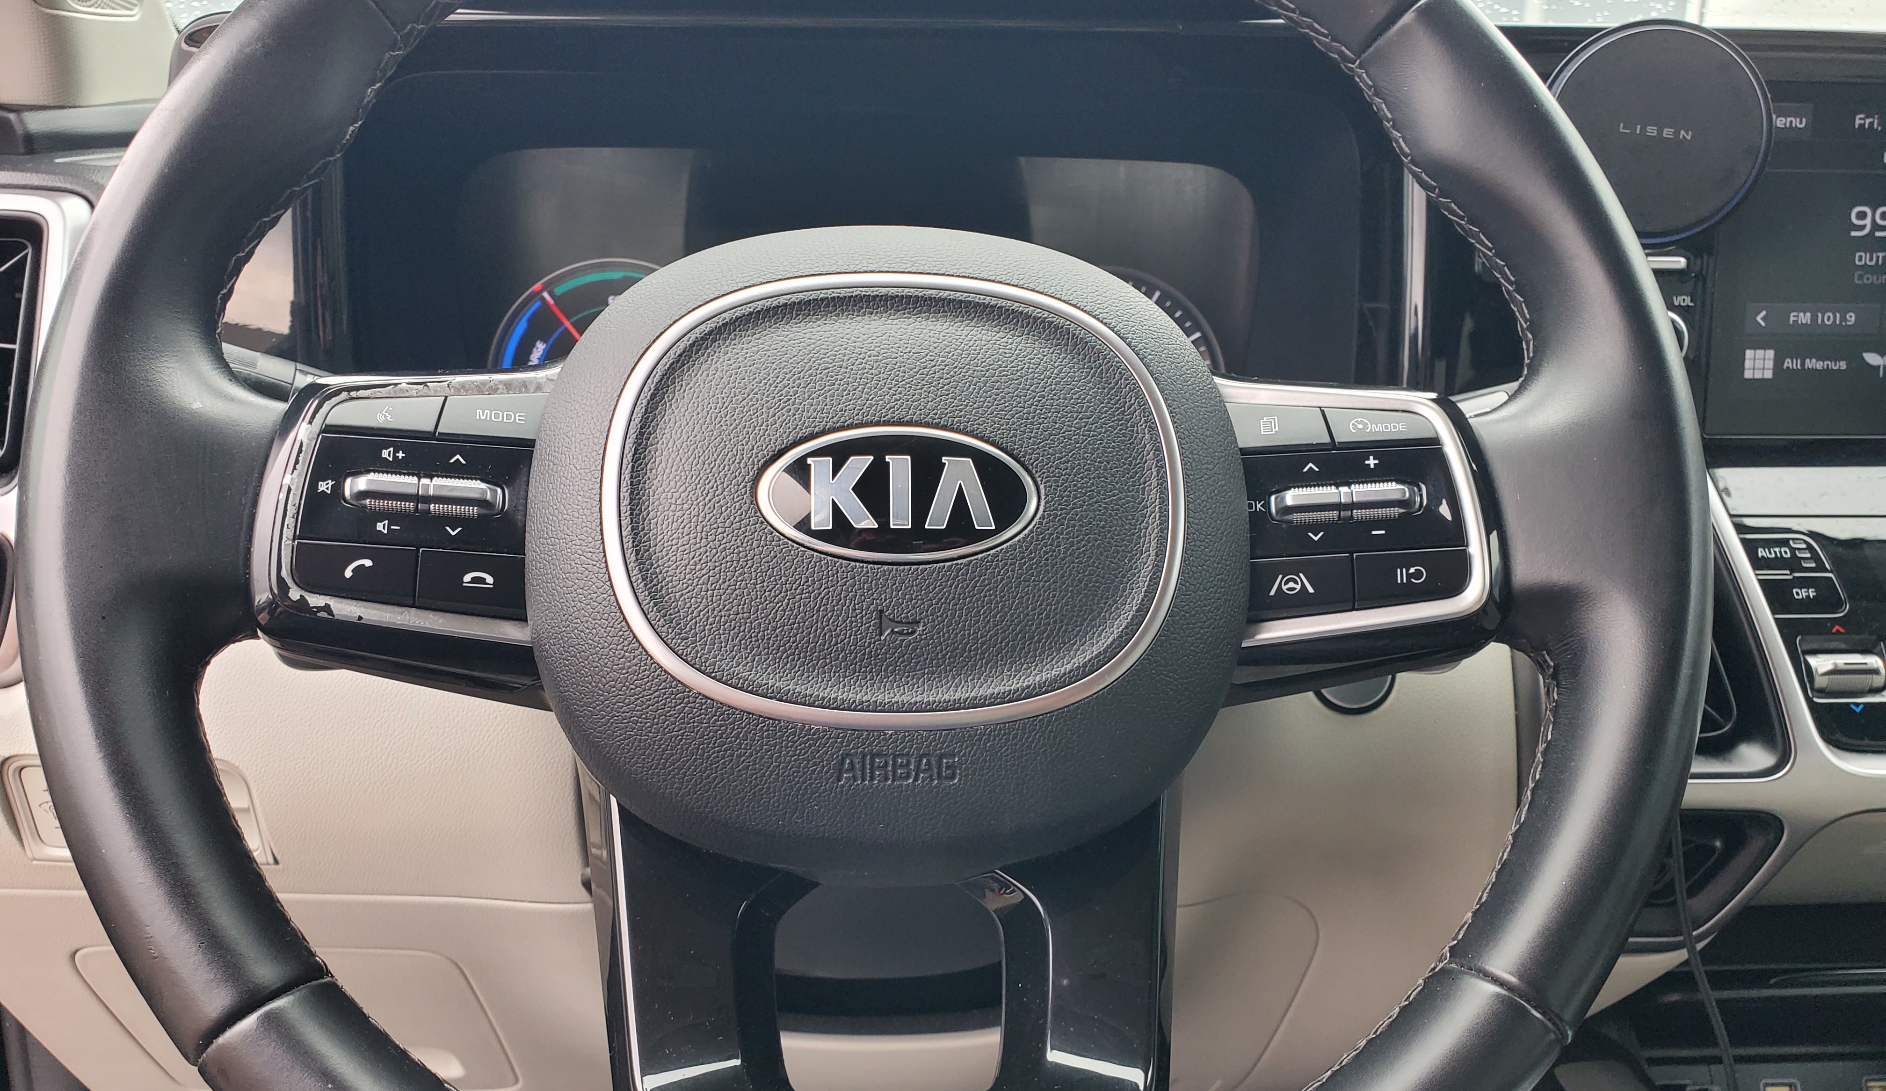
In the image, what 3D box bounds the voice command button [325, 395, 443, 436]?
[{"bbox_3d":[-0.125,-0.029,0.319,0.026,0.009,0.005,3,-22,-4],"label":"voice command button"}]

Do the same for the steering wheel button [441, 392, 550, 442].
[{"bbox_3d":[-0.102,-0.029,0.320,0.025,0.010,0.005,3,-22,-4],"label":"steering wheel button"}]

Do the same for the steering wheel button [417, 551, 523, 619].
[{"bbox_3d":[-0.104,0.009,0.312,0.024,0.013,0.005,3,-12,-4],"label":"steering wheel button"}]

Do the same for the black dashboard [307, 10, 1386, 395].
[{"bbox_3d":[-0.030,-0.111,0.485,0.355,0.130,0.060,-1,6,-3],"label":"black dashboard"}]

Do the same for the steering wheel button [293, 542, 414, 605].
[{"bbox_3d":[-0.129,0.006,0.311,0.027,0.013,0.005,3,-12,-4],"label":"steering wheel button"}]

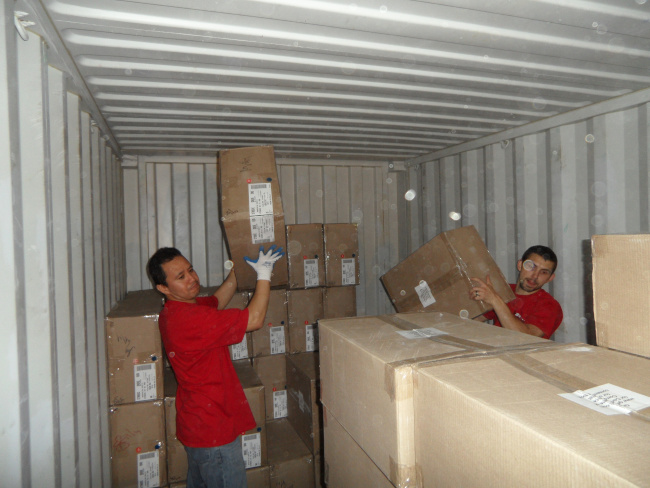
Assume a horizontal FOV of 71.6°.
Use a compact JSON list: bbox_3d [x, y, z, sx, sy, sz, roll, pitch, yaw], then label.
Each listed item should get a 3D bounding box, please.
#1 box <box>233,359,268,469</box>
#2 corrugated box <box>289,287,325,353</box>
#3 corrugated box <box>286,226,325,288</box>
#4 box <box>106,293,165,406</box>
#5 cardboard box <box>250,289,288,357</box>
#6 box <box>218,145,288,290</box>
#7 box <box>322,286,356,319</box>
[{"bbox_3d":[-0.550,1.034,2.801,0.264,0.456,0.565,-2,1,-19],"label":"box"},{"bbox_3d":[-0.220,0.547,3.502,0.264,0.456,0.565,-2,1,-19],"label":"corrugated box"},{"bbox_3d":[-0.217,0.088,3.496,0.264,0.456,0.565,-2,1,-19],"label":"corrugated box"},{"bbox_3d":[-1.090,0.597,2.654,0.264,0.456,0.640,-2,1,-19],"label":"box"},{"bbox_3d":[-0.479,0.556,3.415,0.264,0.456,0.565,-2,1,-19],"label":"cardboard box"},{"bbox_3d":[-0.356,-0.119,2.312,0.264,0.456,0.565,-7,-38,-8],"label":"box"},{"bbox_3d":[0.033,0.539,3.586,0.264,0.456,0.565,-2,1,-19],"label":"box"}]

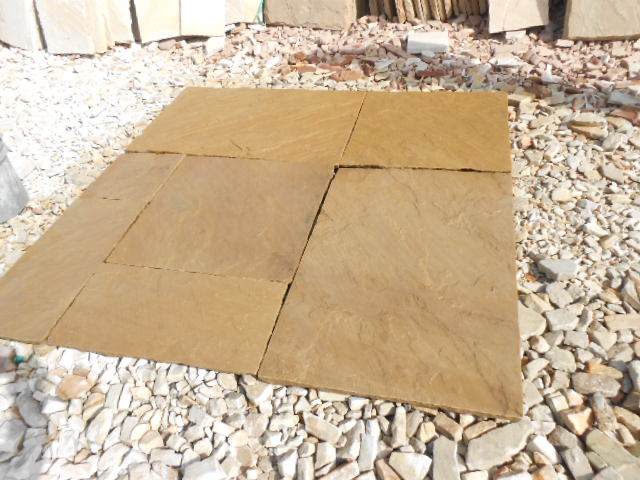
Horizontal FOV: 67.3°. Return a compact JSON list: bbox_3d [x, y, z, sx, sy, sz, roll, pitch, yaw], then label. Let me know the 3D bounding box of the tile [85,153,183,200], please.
[{"bbox_3d":[-0.705,-0.241,1.860,0.289,0.021,0.301,4,44,15],"label":"tile"}]

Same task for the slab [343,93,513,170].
[{"bbox_3d":[0.425,-0.436,1.890,0.597,0.021,0.579,5,44,15],"label":"slab"}]

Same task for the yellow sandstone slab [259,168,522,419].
[{"bbox_3d":[0.247,0.059,1.386,0.591,0.021,0.873,4,44,16],"label":"yellow sandstone slab"}]

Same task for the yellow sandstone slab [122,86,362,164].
[{"bbox_3d":[-0.293,-0.506,2.082,0.892,0.021,0.585,6,44,14],"label":"yellow sandstone slab"}]

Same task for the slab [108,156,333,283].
[{"bbox_3d":[-0.310,-0.096,1.641,0.601,0.021,0.588,5,45,14],"label":"slab"}]

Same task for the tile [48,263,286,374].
[{"bbox_3d":[-0.407,0.207,1.335,0.597,0.021,0.295,5,45,12],"label":"tile"}]

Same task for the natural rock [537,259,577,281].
[{"bbox_3d":[0.643,0.080,1.304,0.090,0.034,0.056,5,44,15],"label":"natural rock"}]

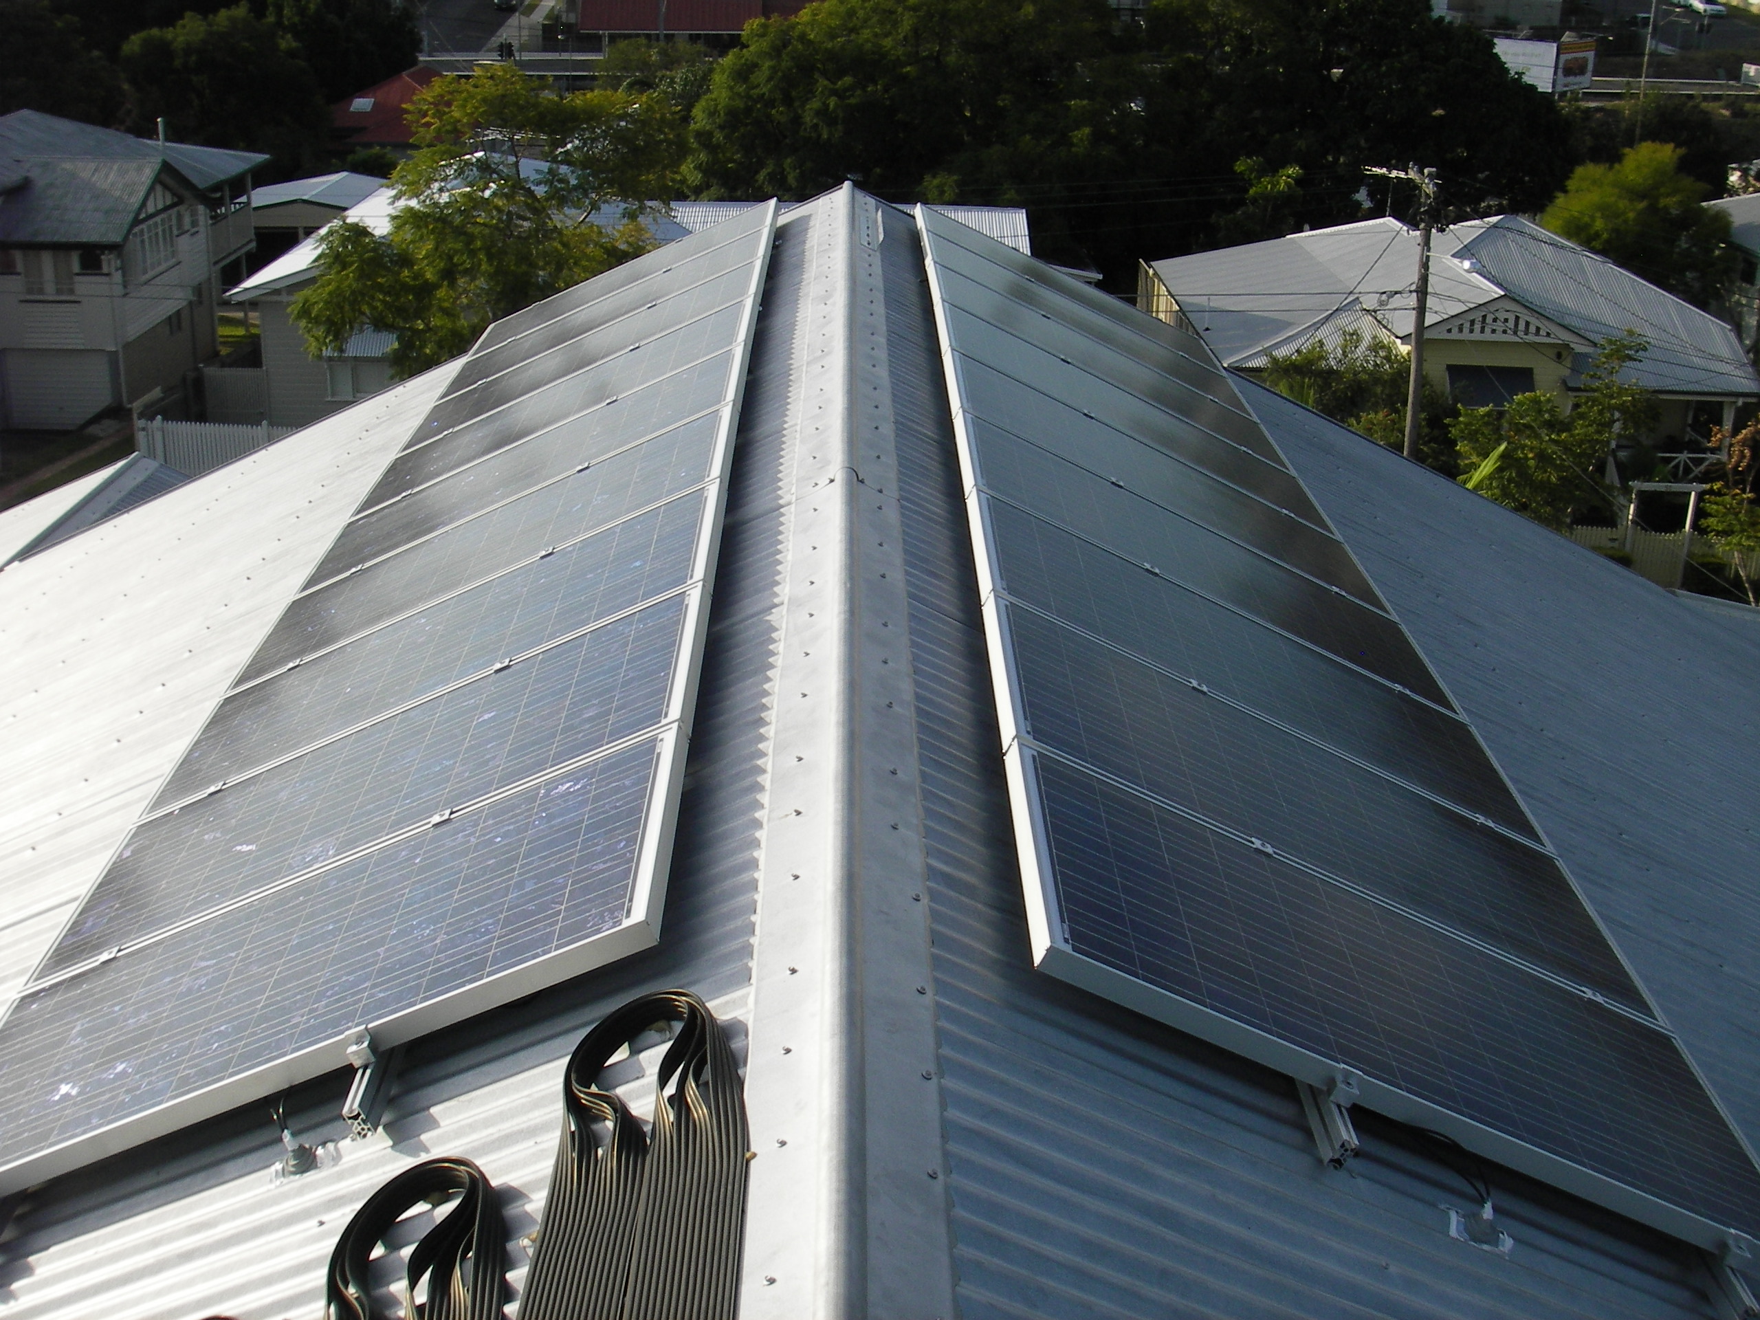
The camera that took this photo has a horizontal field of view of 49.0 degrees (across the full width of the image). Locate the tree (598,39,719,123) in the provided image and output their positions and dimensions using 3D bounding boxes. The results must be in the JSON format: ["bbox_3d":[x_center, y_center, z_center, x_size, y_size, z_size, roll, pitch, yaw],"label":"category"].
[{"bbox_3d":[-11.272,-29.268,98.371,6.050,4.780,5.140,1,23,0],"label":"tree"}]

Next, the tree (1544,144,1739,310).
[{"bbox_3d":[23.246,-12.763,59.408,6.350,6.480,6.030,1,23,0],"label":"tree"}]

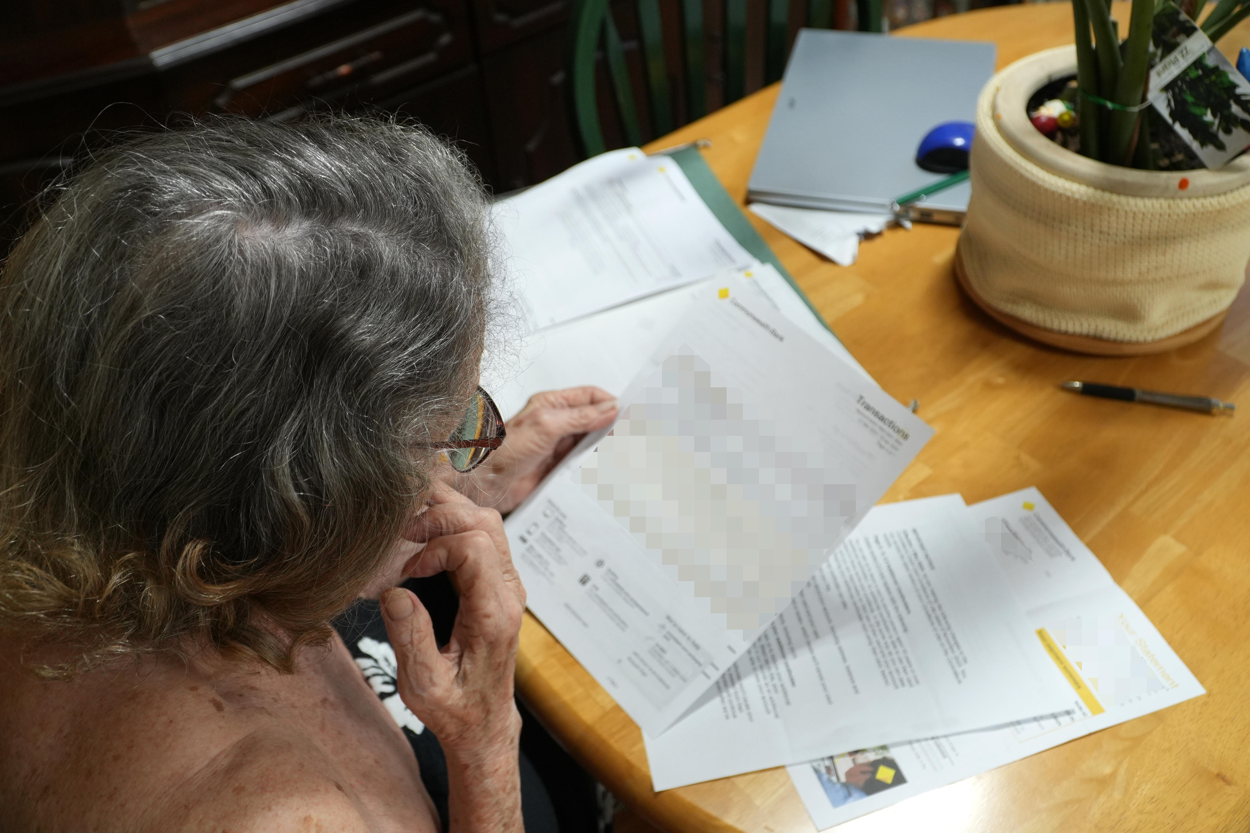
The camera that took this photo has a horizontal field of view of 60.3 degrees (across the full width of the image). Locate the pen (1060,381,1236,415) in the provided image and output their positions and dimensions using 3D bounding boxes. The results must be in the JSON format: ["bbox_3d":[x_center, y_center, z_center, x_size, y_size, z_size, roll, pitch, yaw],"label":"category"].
[{"bbox_3d":[0.466,-0.018,0.961,0.145,0.012,0.012,9,46,11],"label":"pen"}]

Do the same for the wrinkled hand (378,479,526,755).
[{"bbox_3d":[-0.092,0.106,0.575,0.078,0.135,0.095,-3,45,0],"label":"wrinkled hand"}]

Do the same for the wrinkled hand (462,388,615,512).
[{"bbox_3d":[-0.062,0.026,0.840,0.142,0.070,0.080,-28,50,-23],"label":"wrinkled hand"}]

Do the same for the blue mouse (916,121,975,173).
[{"bbox_3d":[0.376,-0.305,1.197,0.100,0.038,0.060,-14,46,-11],"label":"blue mouse"}]

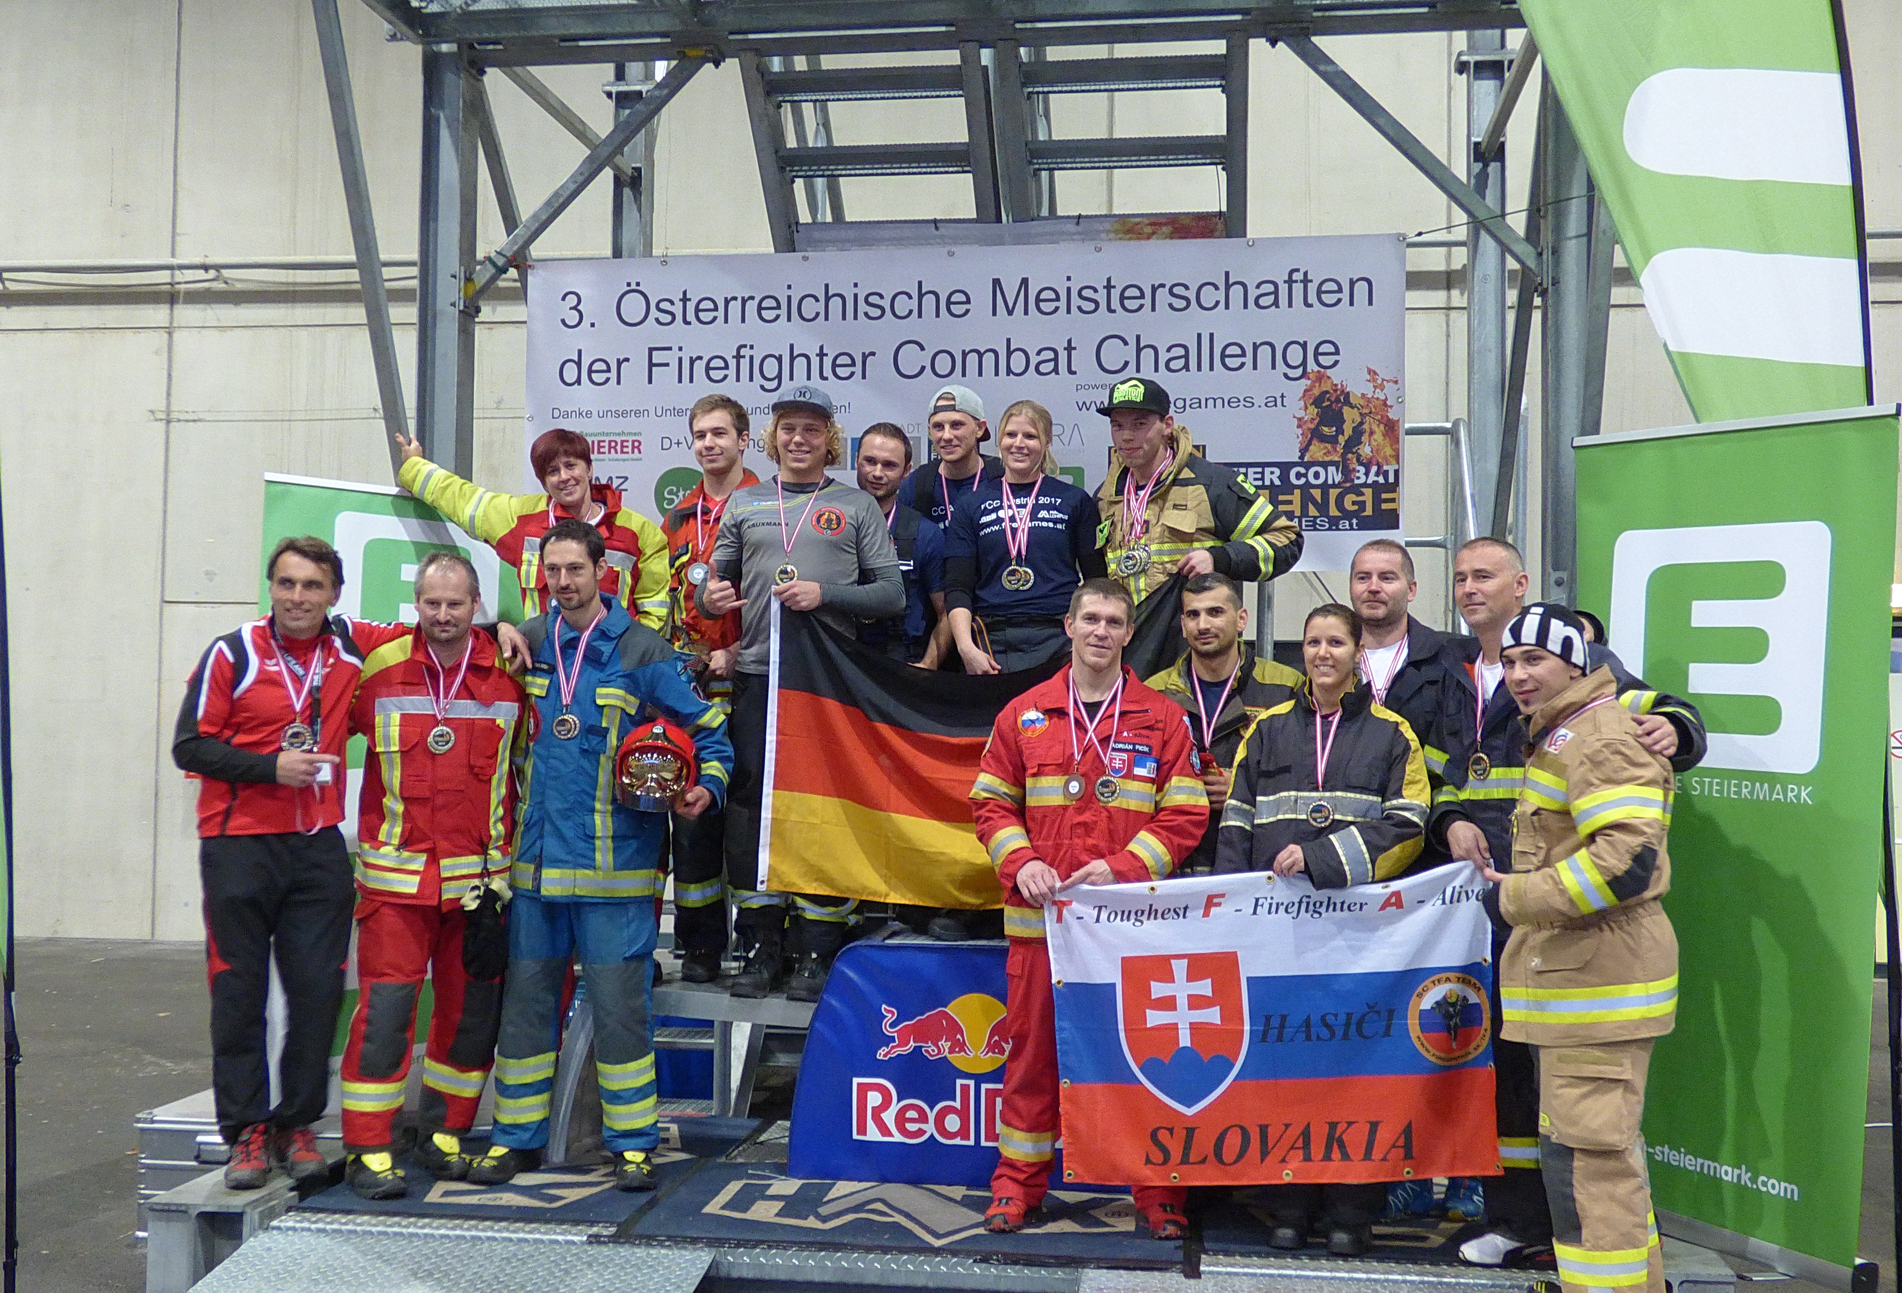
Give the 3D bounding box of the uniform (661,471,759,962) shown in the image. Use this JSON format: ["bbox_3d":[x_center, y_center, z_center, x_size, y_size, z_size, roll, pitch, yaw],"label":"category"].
[{"bbox_3d":[-0.738,0.210,6.297,0.480,1.530,0.360,0,-2,3],"label":"uniform"}]

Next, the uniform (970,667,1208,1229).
[{"bbox_3d":[0.373,0.821,5.370,0.620,1.500,0.400,0,-2,3],"label":"uniform"}]

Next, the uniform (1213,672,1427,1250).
[{"bbox_3d":[0.971,0.827,5.180,0.550,1.440,0.380,0,-2,7],"label":"uniform"}]

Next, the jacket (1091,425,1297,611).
[{"bbox_3d":[0.765,-0.312,6.134,0.640,0.740,0.420,0,-3,18],"label":"jacket"}]

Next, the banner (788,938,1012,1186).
[{"bbox_3d":[0.090,1.237,5.850,1.120,0.700,0.220,0,-2,8],"label":"banner"}]

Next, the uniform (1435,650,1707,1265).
[{"bbox_3d":[1.540,0.737,4.988,0.680,1.480,0.430,0,-3,19],"label":"uniform"}]

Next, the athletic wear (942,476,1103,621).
[{"bbox_3d":[0.227,-0.305,6.300,0.520,0.500,0.300,0,-2,4],"label":"athletic wear"}]

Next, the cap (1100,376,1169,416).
[{"bbox_3d":[0.575,-0.782,6.200,0.190,0.135,0.260,-1,-2,30],"label":"cap"}]

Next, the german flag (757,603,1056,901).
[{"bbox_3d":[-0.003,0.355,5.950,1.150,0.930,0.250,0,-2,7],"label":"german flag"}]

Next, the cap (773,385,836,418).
[{"bbox_3d":[-0.458,-0.758,6.130,0.190,0.125,0.260,1,-2,0],"label":"cap"}]

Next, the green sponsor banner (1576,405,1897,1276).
[{"bbox_3d":[1.945,0.483,5.120,0.120,2.130,1.000,4,-2,-30],"label":"green sponsor banner"}]

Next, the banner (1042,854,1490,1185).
[{"bbox_3d":[0.825,0.969,5.050,1.160,0.810,0.130,0,-2,15],"label":"banner"}]

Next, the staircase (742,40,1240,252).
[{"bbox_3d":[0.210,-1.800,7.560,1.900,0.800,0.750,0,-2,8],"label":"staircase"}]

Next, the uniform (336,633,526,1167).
[{"bbox_3d":[-1.491,0.702,5.680,0.530,1.480,0.380,1,-2,-6],"label":"uniform"}]

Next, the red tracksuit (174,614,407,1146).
[{"bbox_3d":[-1.785,0.624,5.440,0.690,1.410,0.380,1,-3,-16],"label":"red tracksuit"}]

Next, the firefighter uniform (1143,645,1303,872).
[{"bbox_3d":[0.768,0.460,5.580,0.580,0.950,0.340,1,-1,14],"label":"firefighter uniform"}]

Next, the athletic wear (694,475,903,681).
[{"bbox_3d":[-0.470,-0.224,6.220,0.630,0.650,0.340,1,-2,0],"label":"athletic wear"}]

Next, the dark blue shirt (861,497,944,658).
[{"bbox_3d":[-0.185,-0.149,6.586,0.500,0.660,0.320,1,-2,0],"label":"dark blue shirt"}]

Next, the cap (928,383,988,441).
[{"bbox_3d":[0.025,-0.781,6.600,0.180,0.140,0.250,-1,-13,25],"label":"cap"}]

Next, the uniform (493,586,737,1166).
[{"bbox_3d":[-0.935,0.629,5.487,0.640,1.520,0.420,1,-2,-3],"label":"uniform"}]

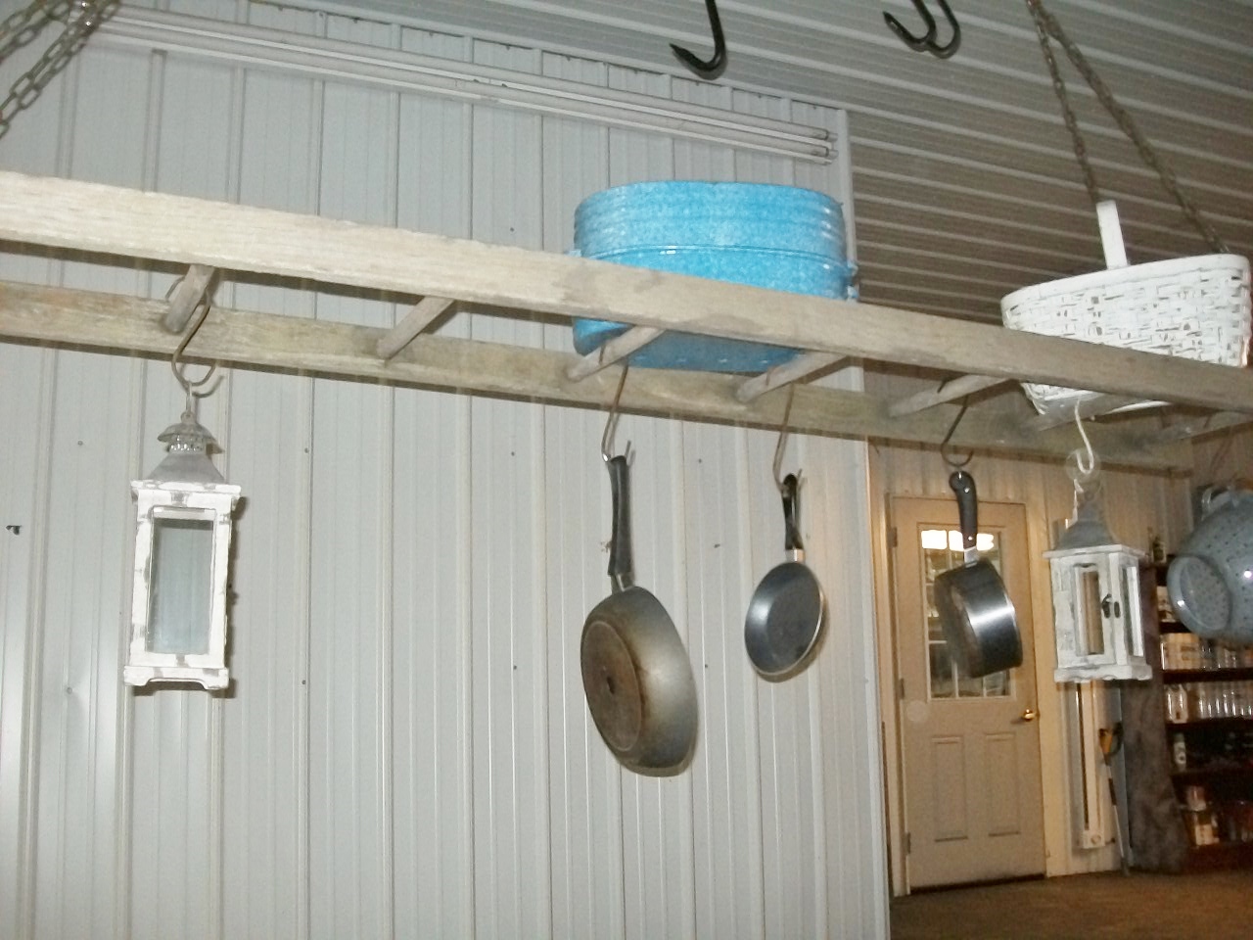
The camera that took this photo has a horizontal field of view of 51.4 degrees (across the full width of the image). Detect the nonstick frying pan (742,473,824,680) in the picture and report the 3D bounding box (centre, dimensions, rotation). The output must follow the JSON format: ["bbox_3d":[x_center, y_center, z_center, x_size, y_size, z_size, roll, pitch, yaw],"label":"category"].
[{"bbox_3d":[0.258,0.165,2.051,0.070,0.319,0.179,22,-20,-30],"label":"nonstick frying pan"}]

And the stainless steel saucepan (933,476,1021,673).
[{"bbox_3d":[0.558,0.168,2.108,0.109,0.329,0.187,-16,-7,-12],"label":"stainless steel saucepan"}]

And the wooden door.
[{"bbox_3d":[1.857,1.172,6.990,0.900,2.030,0.060,3,-10,-24],"label":"wooden door"}]

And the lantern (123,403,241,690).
[{"bbox_3d":[-0.532,0.094,1.560,0.120,0.333,0.120,2,-10,-19],"label":"lantern"}]

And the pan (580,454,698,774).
[{"bbox_3d":[-0.003,0.205,1.862,0.093,0.450,0.262,-8,-5,-27],"label":"pan"}]

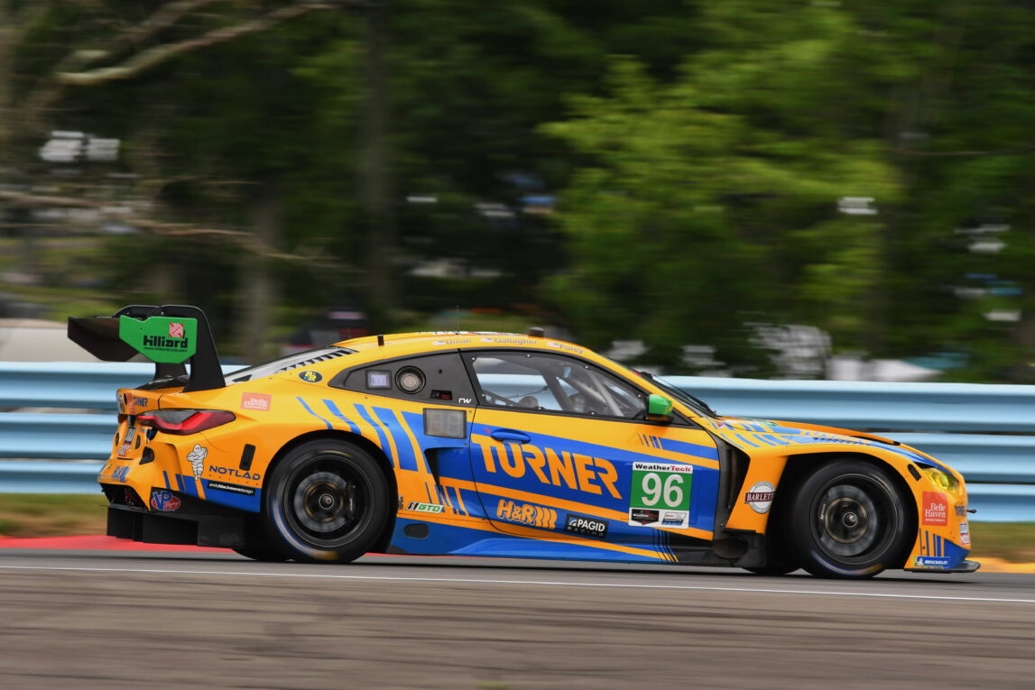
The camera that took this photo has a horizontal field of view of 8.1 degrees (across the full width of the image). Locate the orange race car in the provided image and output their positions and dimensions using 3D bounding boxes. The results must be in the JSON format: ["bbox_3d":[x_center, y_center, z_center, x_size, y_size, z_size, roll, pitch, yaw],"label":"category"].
[{"bbox_3d":[0.110,0.555,40.735,5.020,1.380,2.050,2,-1,-12],"label":"orange race car"}]

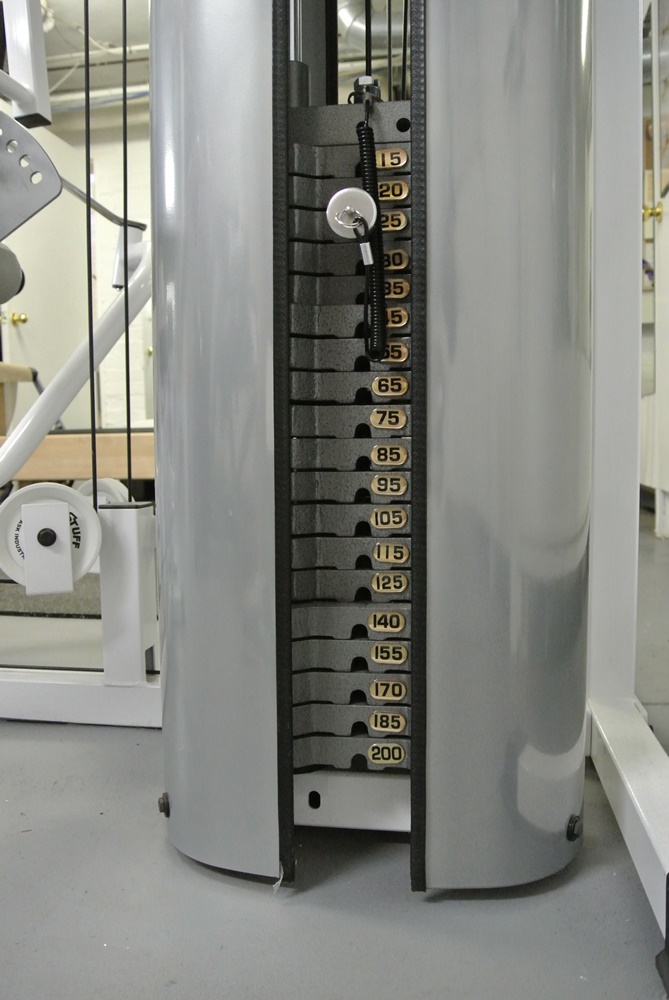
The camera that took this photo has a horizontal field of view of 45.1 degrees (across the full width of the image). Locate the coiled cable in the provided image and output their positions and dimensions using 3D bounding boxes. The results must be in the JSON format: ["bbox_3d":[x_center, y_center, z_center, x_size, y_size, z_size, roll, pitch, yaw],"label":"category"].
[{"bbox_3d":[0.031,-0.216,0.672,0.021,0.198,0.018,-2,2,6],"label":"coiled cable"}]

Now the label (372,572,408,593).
[{"bbox_3d":[0.048,0.072,0.695,0.032,0.017,0.003,0,2,5],"label":"label"}]

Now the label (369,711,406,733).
[{"bbox_3d":[0.047,0.193,0.700,0.032,0.017,0.003,0,2,5],"label":"label"}]

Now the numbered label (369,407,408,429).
[{"bbox_3d":[0.046,-0.069,0.689,0.032,0.017,0.003,0,2,5],"label":"numbered label"}]

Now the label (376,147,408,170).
[{"bbox_3d":[0.045,-0.279,0.660,0.030,0.017,0.003,0,4,7],"label":"label"}]

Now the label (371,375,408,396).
[{"bbox_3d":[0.045,-0.092,0.652,0.030,0.017,0.003,0,4,7],"label":"label"}]

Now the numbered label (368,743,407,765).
[{"bbox_3d":[0.042,0.205,0.652,0.030,0.017,0.003,0,4,7],"label":"numbered label"}]

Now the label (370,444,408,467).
[{"bbox_3d":[0.047,-0.038,0.690,0.032,0.017,0.003,0,2,5],"label":"label"}]

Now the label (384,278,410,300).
[{"bbox_3d":[0.049,-0.179,0.684,0.032,0.017,0.003,0,2,5],"label":"label"}]

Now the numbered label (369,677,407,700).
[{"bbox_3d":[0.044,0.153,0.648,0.030,0.017,0.003,0,4,7],"label":"numbered label"}]

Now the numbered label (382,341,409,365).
[{"bbox_3d":[0.045,-0.119,0.651,0.030,0.017,0.003,0,4,7],"label":"numbered label"}]

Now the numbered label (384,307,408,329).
[{"bbox_3d":[0.045,-0.147,0.649,0.030,0.017,0.003,0,4,7],"label":"numbered label"}]

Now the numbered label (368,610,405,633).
[{"bbox_3d":[0.042,0.098,0.645,0.030,0.017,0.003,0,4,7],"label":"numbered label"}]

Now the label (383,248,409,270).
[{"bbox_3d":[0.048,-0.203,0.683,0.032,0.017,0.003,0,2,5],"label":"label"}]

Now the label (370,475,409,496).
[{"bbox_3d":[0.045,-0.012,0.658,0.030,0.017,0.003,0,4,7],"label":"label"}]

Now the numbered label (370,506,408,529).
[{"bbox_3d":[0.047,0.016,0.692,0.032,0.017,0.003,0,2,5],"label":"numbered label"}]

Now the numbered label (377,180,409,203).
[{"bbox_3d":[0.048,-0.261,0.680,0.032,0.017,0.003,0,2,5],"label":"numbered label"}]

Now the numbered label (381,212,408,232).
[{"bbox_3d":[0.046,-0.229,0.663,0.030,0.017,0.003,0,4,7],"label":"numbered label"}]

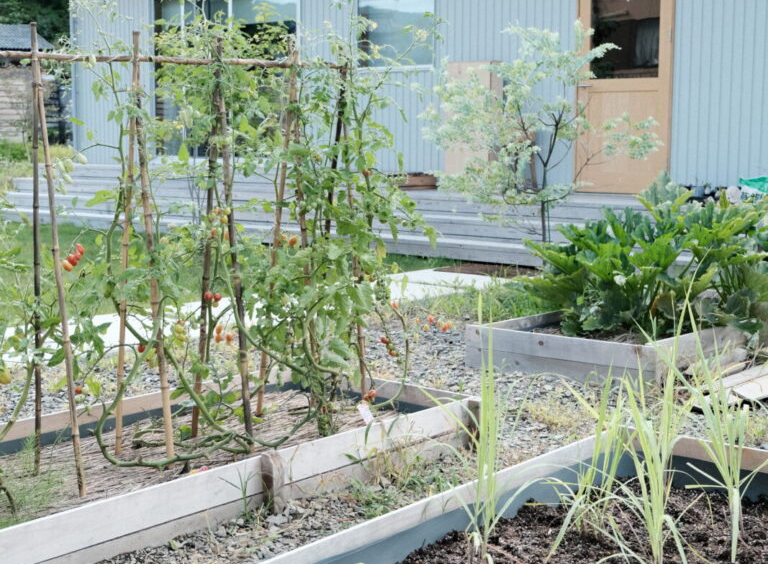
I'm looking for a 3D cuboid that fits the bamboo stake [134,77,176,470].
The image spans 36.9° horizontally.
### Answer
[{"bbox_3d":[-0.699,-0.037,3.514,0.024,1.199,0.024,-5,5,-11],"label":"bamboo stake"}]

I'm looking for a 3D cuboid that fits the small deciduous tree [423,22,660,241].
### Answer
[{"bbox_3d":[1.231,-1.082,9.000,1.830,1.900,1.650,1,7,8],"label":"small deciduous tree"}]

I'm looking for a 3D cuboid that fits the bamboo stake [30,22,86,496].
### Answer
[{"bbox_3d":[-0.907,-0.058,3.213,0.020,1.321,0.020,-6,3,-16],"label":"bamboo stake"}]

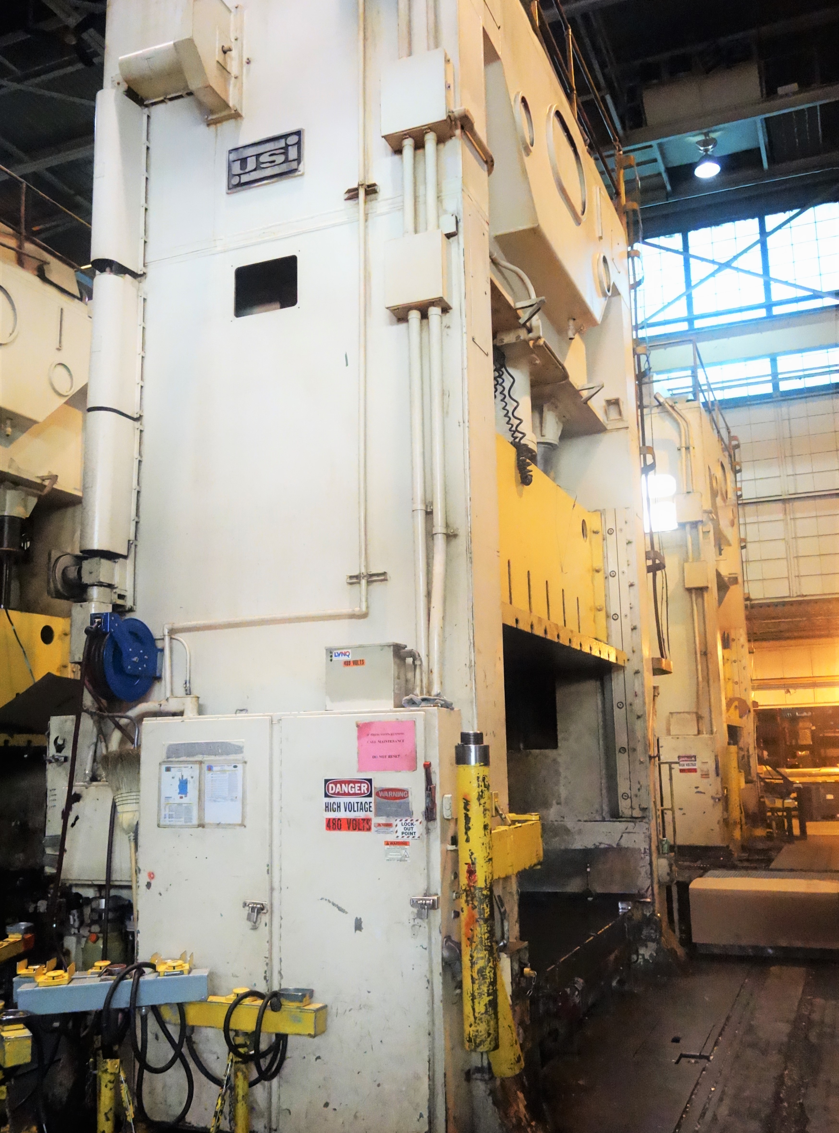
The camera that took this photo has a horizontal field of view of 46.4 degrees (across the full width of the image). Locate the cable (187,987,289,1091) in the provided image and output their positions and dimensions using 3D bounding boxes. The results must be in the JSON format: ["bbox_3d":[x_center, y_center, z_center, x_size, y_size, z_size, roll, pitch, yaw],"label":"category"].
[{"bbox_3d":[-0.763,1.984,4.120,0.410,0.360,0.200,-6,-12,23],"label":"cable"}]

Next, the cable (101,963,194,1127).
[{"bbox_3d":[-1.123,1.970,4.030,0.330,0.600,0.220,-6,-12,23],"label":"cable"}]

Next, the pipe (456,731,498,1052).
[{"bbox_3d":[0.256,1.395,4.260,0.146,1.320,0.146,-6,-12,23],"label":"pipe"}]

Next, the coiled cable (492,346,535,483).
[{"bbox_3d":[0.593,-0.955,6.150,0.330,0.760,0.220,-6,-12,23],"label":"coiled cable"}]

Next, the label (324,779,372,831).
[{"bbox_3d":[-0.317,1.067,4.379,0.245,0.230,0.004,-6,-12,23],"label":"label"}]

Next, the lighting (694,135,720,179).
[{"bbox_3d":[5.000,-7.112,17.000,0.450,0.670,0.450,-6,-12,23],"label":"lighting"}]

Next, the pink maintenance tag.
[{"bbox_3d":[-0.147,0.802,4.353,0.284,0.218,0.003,-6,-12,23],"label":"pink maintenance tag"}]

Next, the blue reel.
[{"bbox_3d":[-1.513,0.489,5.027,0.160,0.450,0.460,-6,-12,23],"label":"blue reel"}]

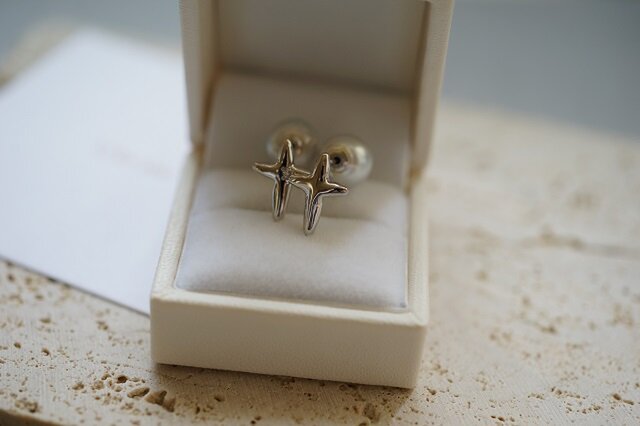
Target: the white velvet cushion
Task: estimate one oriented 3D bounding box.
[{"bbox_3d":[-0.004,-0.001,0.201,0.048,0.018,0.059,5,45,1],"label":"white velvet cushion"}]

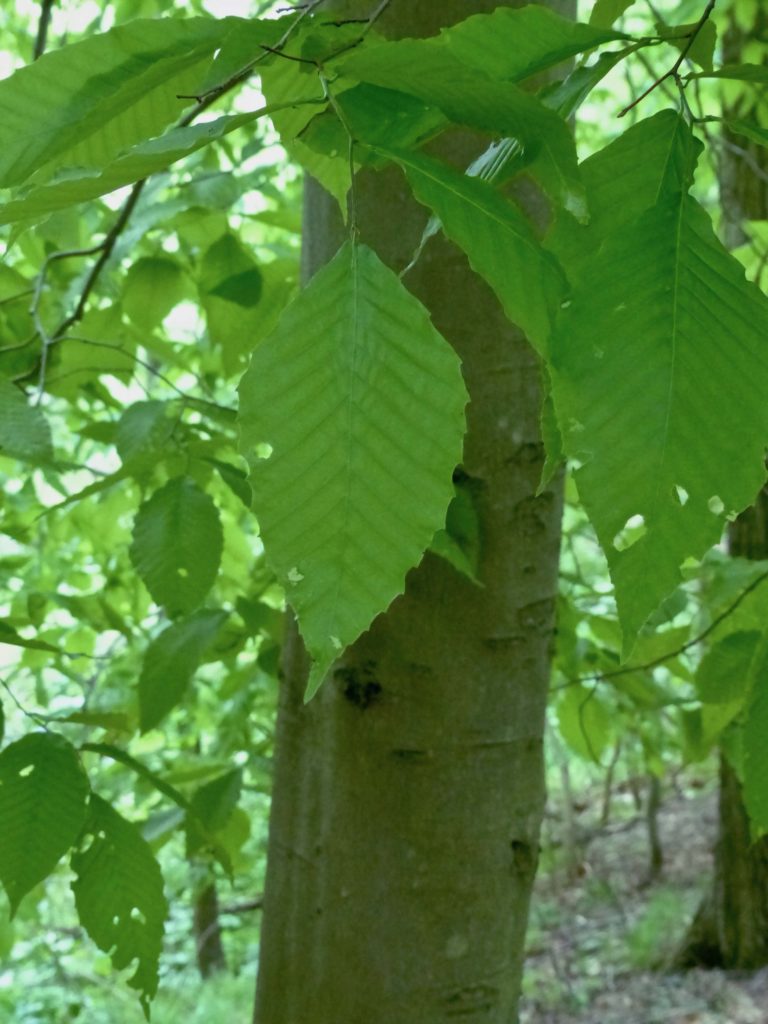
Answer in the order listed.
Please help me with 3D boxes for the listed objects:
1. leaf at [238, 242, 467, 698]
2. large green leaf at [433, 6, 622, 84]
[{"bbox_3d":[-0.009,-0.011,0.500,0.059,0.120,0.020,4,3,0],"label":"leaf"},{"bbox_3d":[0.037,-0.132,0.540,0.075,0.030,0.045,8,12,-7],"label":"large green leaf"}]

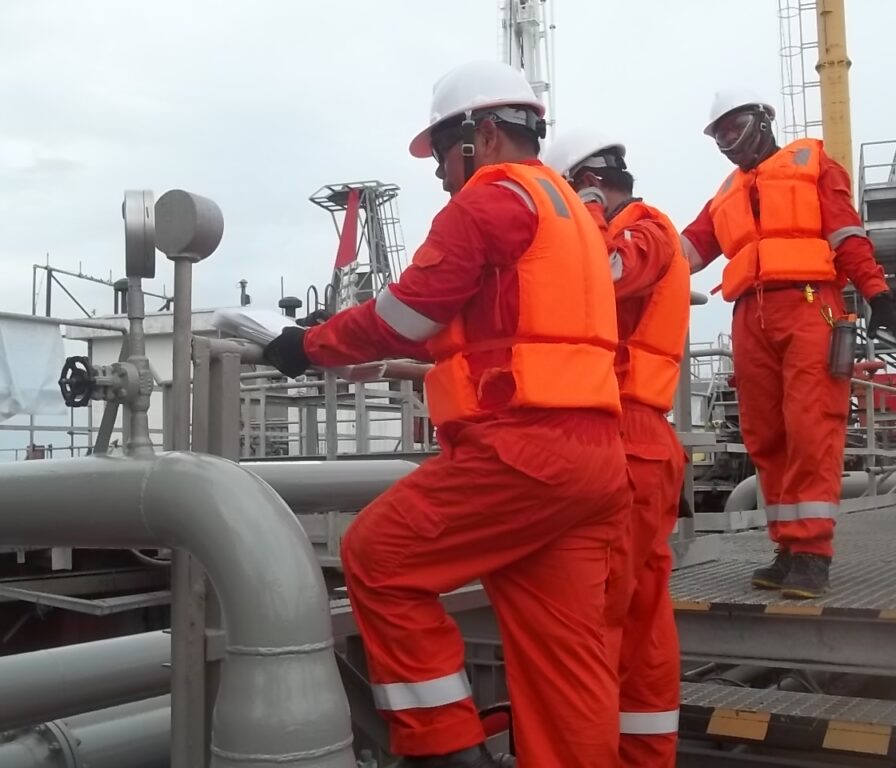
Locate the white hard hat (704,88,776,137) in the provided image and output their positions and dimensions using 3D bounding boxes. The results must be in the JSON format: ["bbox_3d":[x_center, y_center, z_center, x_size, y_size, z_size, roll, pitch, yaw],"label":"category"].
[{"bbox_3d":[0.992,-0.911,3.600,0.280,0.150,0.220,-21,6,-27],"label":"white hard hat"}]

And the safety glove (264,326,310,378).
[{"bbox_3d":[-0.337,-0.066,2.220,0.105,0.110,0.095,-2,-4,17],"label":"safety glove"}]

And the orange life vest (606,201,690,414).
[{"bbox_3d":[0.403,-0.188,2.580,0.320,0.520,0.410,-5,-5,20],"label":"orange life vest"}]

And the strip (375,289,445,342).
[{"bbox_3d":[-0.075,-0.132,2.020,0.120,0.052,0.120,38,7,21],"label":"strip"}]

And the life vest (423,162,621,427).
[{"bbox_3d":[0.152,-0.178,2.120,0.320,0.530,0.410,-7,-6,27],"label":"life vest"}]

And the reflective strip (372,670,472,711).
[{"bbox_3d":[-0.052,0.630,2.190,0.205,0.055,0.160,-10,-3,7],"label":"reflective strip"}]

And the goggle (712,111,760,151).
[{"bbox_3d":[0.931,-0.820,3.460,0.090,0.080,0.155,-18,5,-30],"label":"goggle"}]

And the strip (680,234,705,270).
[{"bbox_3d":[0.802,-0.435,3.550,0.055,0.135,0.120,-35,-25,-9],"label":"strip"}]

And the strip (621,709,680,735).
[{"bbox_3d":[0.483,0.843,2.660,0.180,0.055,0.150,-2,-4,11],"label":"strip"}]

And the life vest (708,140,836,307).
[{"bbox_3d":[1.082,-0.545,3.530,0.380,0.525,0.260,-5,2,45],"label":"life vest"}]

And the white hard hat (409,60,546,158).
[{"bbox_3d":[0.063,-0.573,2.190,0.285,0.155,0.225,-14,-6,10],"label":"white hard hat"}]

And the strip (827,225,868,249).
[{"bbox_3d":[1.321,-0.484,3.520,0.140,0.052,0.135,-19,-4,19],"label":"strip"}]

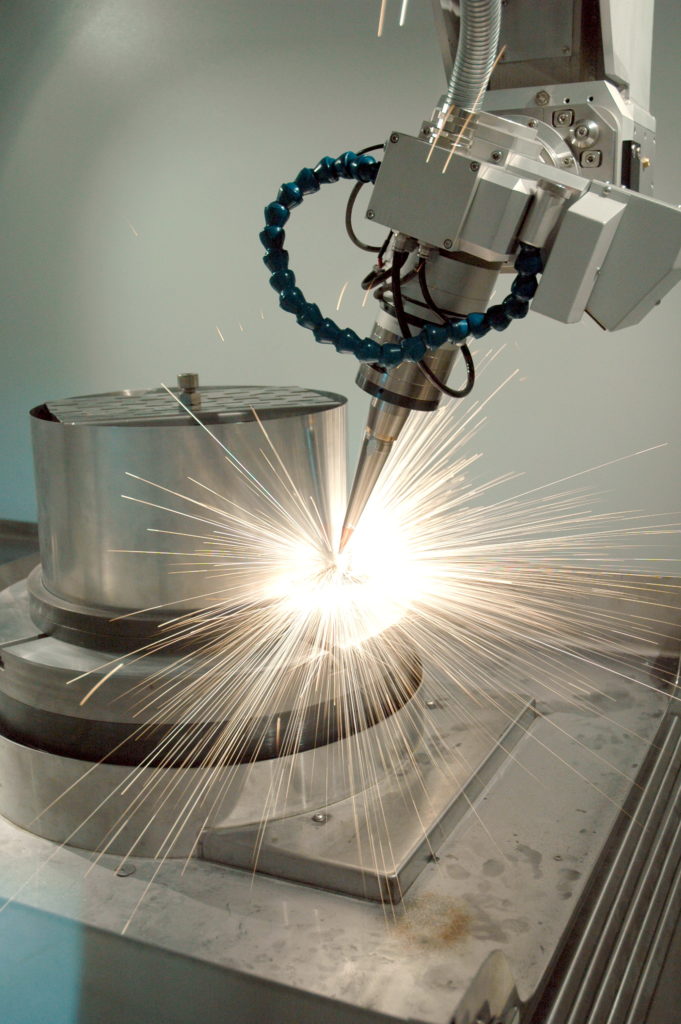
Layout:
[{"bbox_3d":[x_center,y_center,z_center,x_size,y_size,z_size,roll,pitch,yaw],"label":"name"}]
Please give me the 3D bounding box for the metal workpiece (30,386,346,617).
[{"bbox_3d":[-0.122,-0.021,0.959,0.260,0.141,0.260,-1,13,0],"label":"metal workpiece"}]

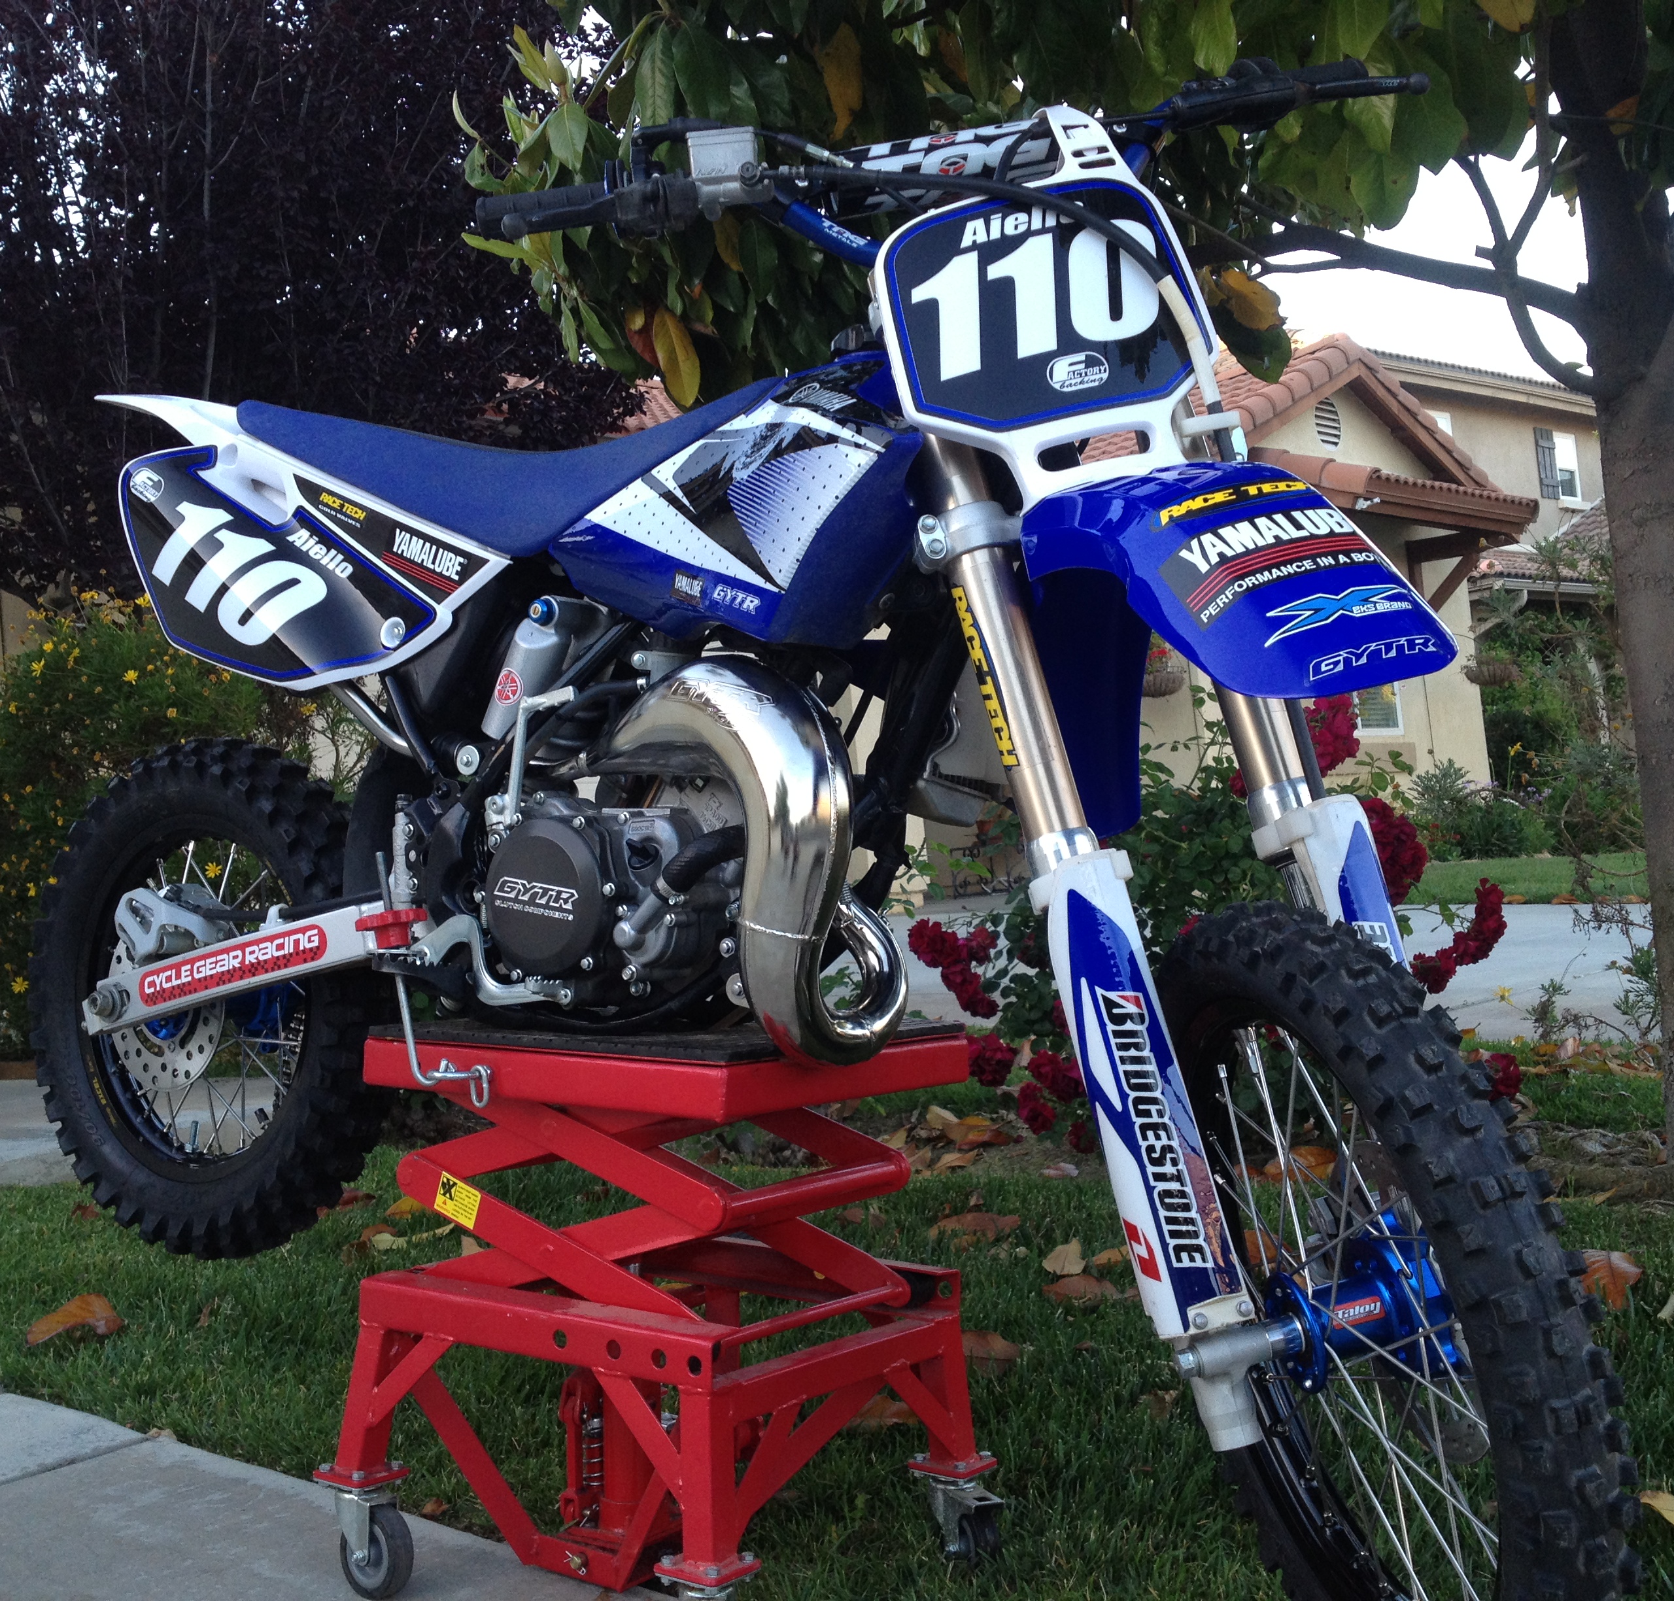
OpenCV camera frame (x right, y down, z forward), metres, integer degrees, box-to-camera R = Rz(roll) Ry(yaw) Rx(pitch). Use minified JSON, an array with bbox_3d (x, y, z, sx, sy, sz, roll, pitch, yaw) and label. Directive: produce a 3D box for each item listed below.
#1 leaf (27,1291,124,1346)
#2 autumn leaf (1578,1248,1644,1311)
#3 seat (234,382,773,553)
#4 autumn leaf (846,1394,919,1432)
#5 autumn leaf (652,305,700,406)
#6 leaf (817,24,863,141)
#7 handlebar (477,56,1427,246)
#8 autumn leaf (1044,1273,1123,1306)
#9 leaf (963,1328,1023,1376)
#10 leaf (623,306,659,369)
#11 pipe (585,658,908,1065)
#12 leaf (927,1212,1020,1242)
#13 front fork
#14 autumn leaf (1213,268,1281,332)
[{"bbox_3d":[-0.935,0.636,2.650,0.120,0.050,0.065,-2,-2,-12],"label":"leaf"},{"bbox_3d":[0.996,0.618,2.780,0.090,0.065,0.060,-2,-2,-6],"label":"autumn leaf"},{"bbox_3d":[-0.319,-0.307,2.000,0.650,0.170,0.190,9,4,36],"label":"seat"},{"bbox_3d":[0.050,0.666,2.350,0.105,0.038,0.080,-2,-2,0],"label":"autumn leaf"},{"bbox_3d":[-0.215,-0.592,2.880,0.058,0.145,0.025,-15,-5,-6],"label":"autumn leaf"},{"bbox_3d":[0.004,-0.931,2.800,0.060,0.150,0.045,-6,-3,0],"label":"leaf"},{"bbox_3d":[0.100,-0.506,1.690,0.765,0.150,0.150,-13,-12,-12],"label":"handlebar"},{"bbox_3d":[0.342,0.680,3.000,0.115,0.035,0.070,-2,-2,0],"label":"autumn leaf"},{"bbox_3d":[0.169,0.639,2.500,0.105,0.035,0.065,-2,-2,-6],"label":"leaf"},{"bbox_3d":[-0.264,-0.624,2.900,0.052,0.090,0.040,-6,-3,0],"label":"leaf"},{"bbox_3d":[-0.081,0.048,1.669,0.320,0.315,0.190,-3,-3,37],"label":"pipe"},{"bbox_3d":[0.221,0.681,3.450,0.150,0.035,0.085,-2,-2,0],"label":"leaf"},{"bbox_3d":[0.257,0.043,1.549,0.240,0.800,0.110,-13,-12,-12],"label":"front fork"},{"bbox_3d":[0.551,-0.672,2.900,0.090,0.085,0.050,-6,-3,0],"label":"autumn leaf"}]

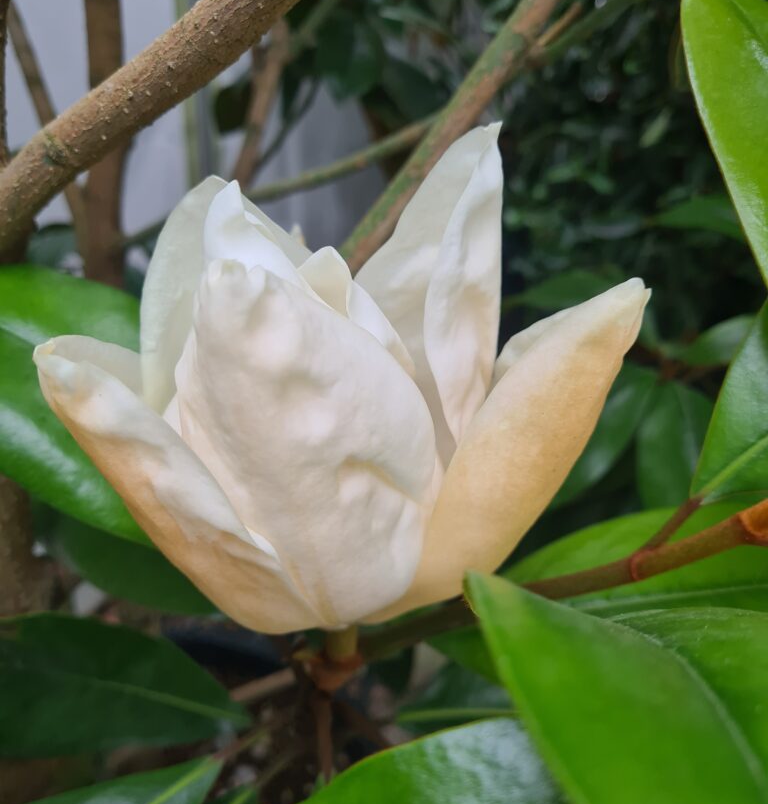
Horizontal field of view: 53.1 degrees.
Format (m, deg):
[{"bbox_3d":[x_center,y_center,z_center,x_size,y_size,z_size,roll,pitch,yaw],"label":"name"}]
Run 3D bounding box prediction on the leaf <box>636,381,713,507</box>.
[{"bbox_3d":[0.227,0.034,0.600,0.058,0.105,0.022,-2,-18,-1],"label":"leaf"}]

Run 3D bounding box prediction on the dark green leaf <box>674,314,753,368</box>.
[{"bbox_3d":[0.263,-0.049,0.600,0.085,0.022,0.050,-22,42,6],"label":"dark green leaf"}]

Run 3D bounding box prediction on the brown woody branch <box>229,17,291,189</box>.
[{"bbox_3d":[-0.105,-0.252,0.650,0.021,0.143,0.021,10,0,0],"label":"brown woody branch"}]

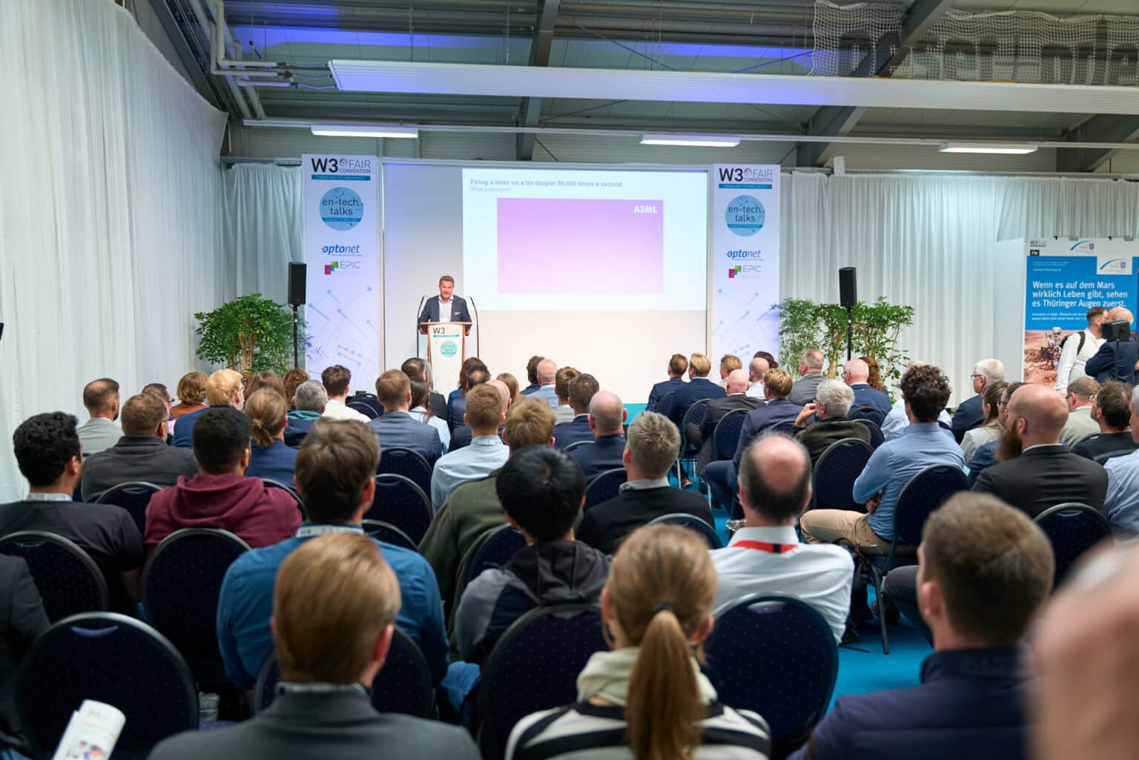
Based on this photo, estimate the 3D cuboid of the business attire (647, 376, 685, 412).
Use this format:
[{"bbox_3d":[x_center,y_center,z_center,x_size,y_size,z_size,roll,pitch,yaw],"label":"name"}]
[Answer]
[{"bbox_3d":[1.092,0.254,10.032,0.540,0.620,0.400,-1,4,-18],"label":"business attire"}]

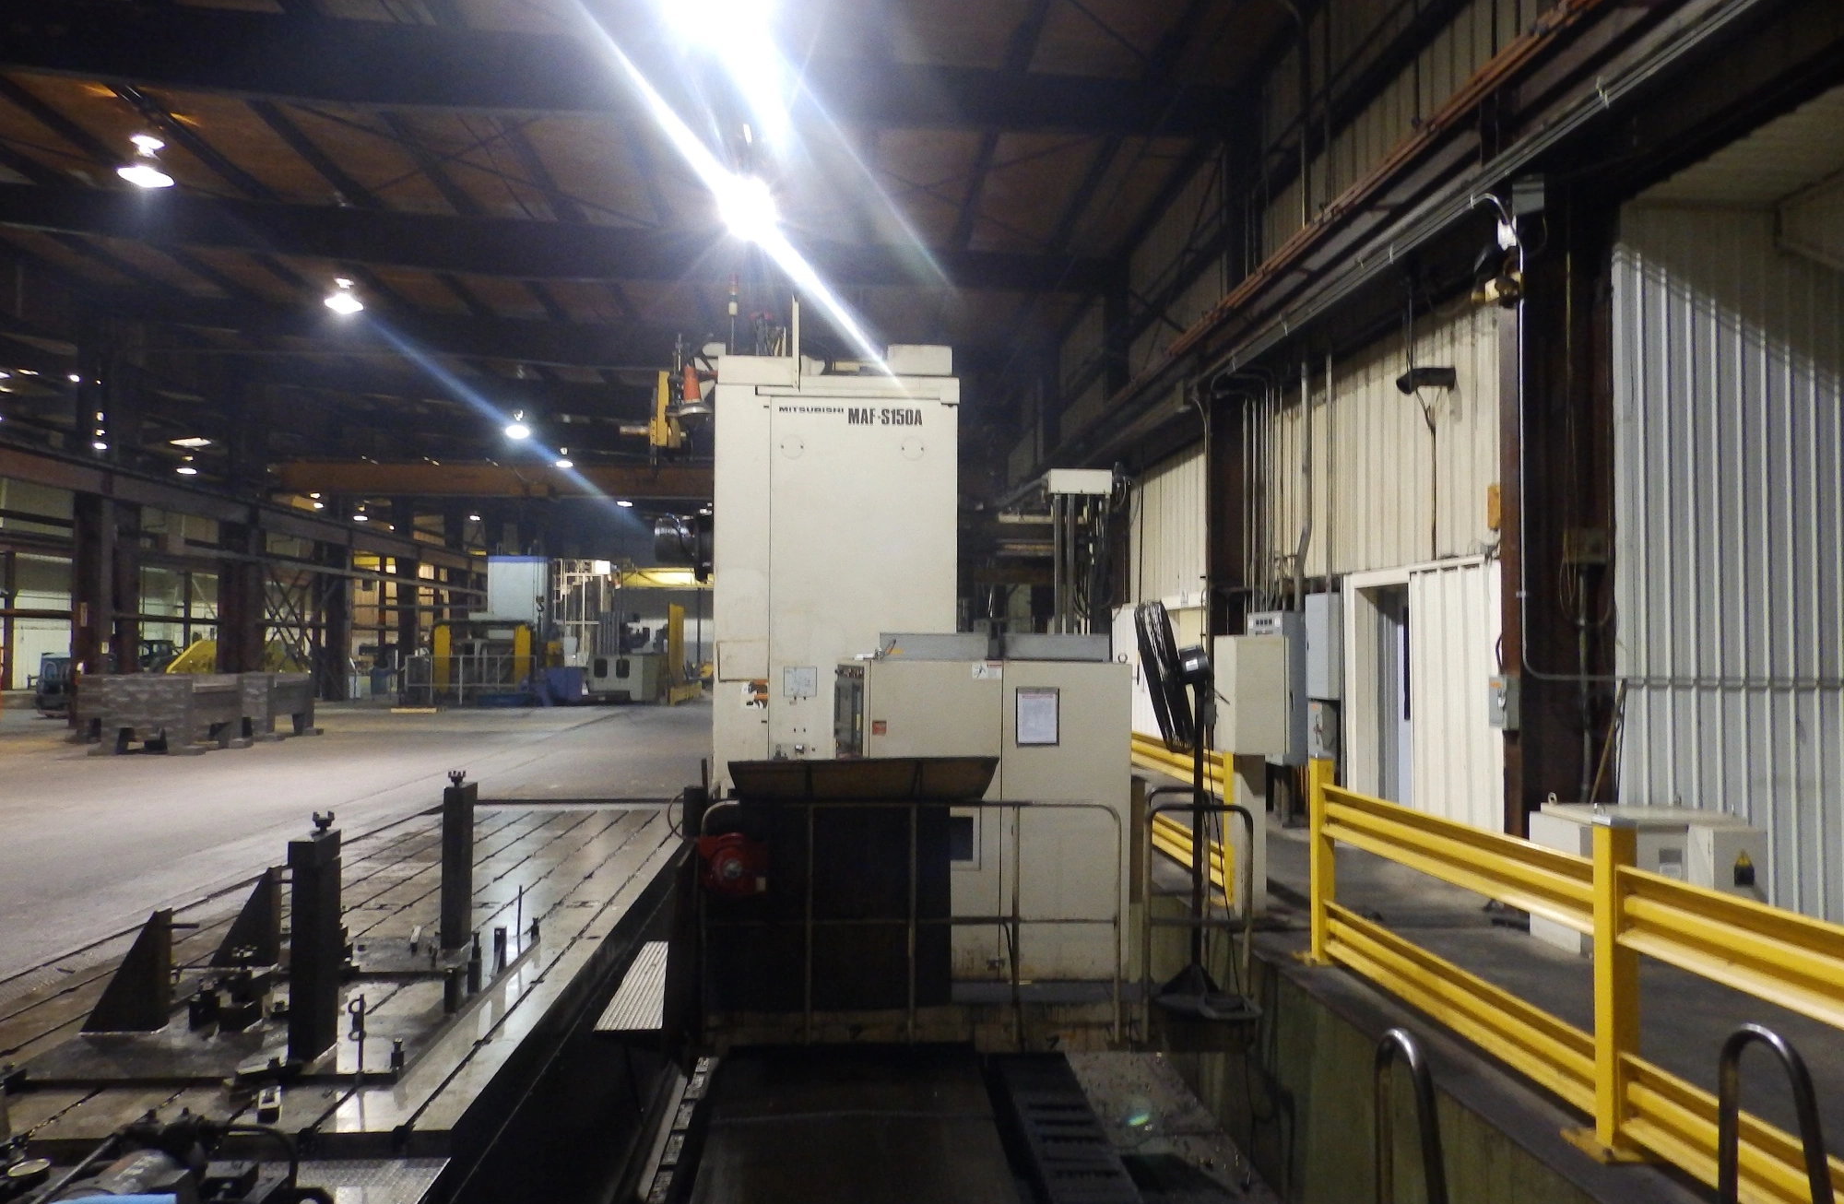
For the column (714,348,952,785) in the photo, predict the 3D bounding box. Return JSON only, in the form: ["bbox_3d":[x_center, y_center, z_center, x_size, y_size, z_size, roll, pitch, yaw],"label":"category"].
[{"bbox_3d":[-0.555,0.319,7.623,1.440,3.610,1.500,1,-2,-4],"label":"column"}]

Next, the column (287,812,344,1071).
[{"bbox_3d":[-2.353,1.284,4.540,0.102,0.920,0.220,1,-2,-4],"label":"column"}]

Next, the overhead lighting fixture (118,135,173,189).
[{"bbox_3d":[-10.154,-5.746,15.325,0.660,0.560,0.660,1,-2,-4],"label":"overhead lighting fixture"}]

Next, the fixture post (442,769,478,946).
[{"bbox_3d":[-2.448,1.351,6.191,0.103,0.905,0.210,1,-2,-4],"label":"fixture post"}]

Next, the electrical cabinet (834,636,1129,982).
[{"bbox_3d":[0.317,1.127,6.635,1.612,1.860,0.570,1,-2,-4],"label":"electrical cabinet"}]

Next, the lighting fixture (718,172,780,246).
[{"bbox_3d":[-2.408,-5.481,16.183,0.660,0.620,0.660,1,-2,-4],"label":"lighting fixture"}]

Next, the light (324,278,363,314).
[{"bbox_3d":[-10.384,-5.451,21.065,0.660,0.560,0.660,1,-2,-4],"label":"light"}]

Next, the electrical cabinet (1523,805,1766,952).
[{"bbox_3d":[4.057,1.542,6.543,0.960,0.780,0.620,1,-2,-4],"label":"electrical cabinet"}]

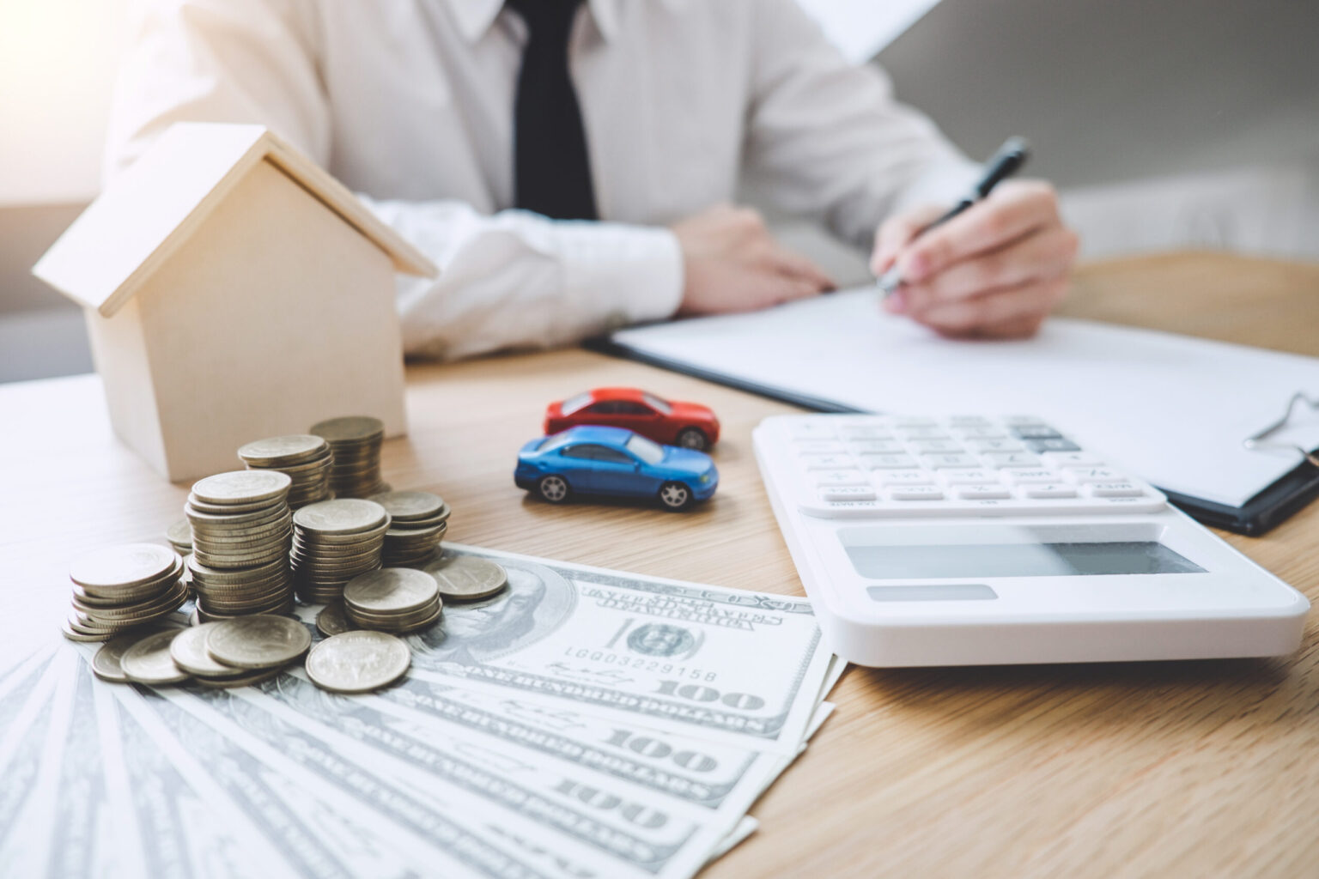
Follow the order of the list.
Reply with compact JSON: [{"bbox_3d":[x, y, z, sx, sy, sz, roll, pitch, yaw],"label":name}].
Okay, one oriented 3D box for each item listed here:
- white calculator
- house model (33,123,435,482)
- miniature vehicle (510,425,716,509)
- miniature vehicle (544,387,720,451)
[{"bbox_3d":[0.089,0.021,0.289,0.113,0.017,0.153,-1,18,-2],"label":"white calculator"},{"bbox_3d":[-0.159,-0.059,0.373,0.116,0.116,0.096,-16,25,-39],"label":"house model"},{"bbox_3d":[-0.014,0.008,0.325,0.067,0.022,0.028,3,19,9],"label":"miniature vehicle"},{"bbox_3d":[-0.010,-0.008,0.369,0.066,0.022,0.028,-1,19,-2],"label":"miniature vehicle"}]

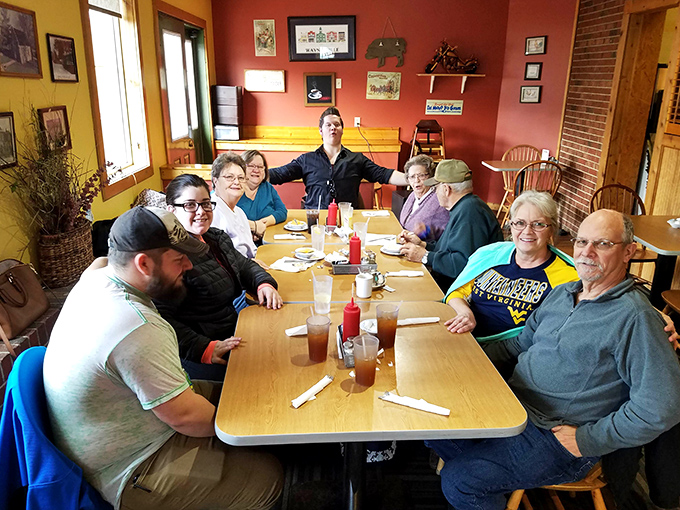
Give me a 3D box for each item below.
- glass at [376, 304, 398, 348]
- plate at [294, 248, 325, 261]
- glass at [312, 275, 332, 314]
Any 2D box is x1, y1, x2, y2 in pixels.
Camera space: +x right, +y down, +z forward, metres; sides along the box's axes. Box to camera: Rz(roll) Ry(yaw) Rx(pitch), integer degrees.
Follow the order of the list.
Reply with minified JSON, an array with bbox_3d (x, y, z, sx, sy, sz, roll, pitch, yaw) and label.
[{"bbox_3d":[0.177,0.273,1.927,0.085,0.155,0.085,0,19,-3],"label":"glass"},{"bbox_3d":[-0.171,-0.002,2.924,0.180,0.026,0.180,0,19,-3],"label":"plate"},{"bbox_3d":[-0.069,0.169,2.139,0.081,0.148,0.081,-1,18,-4],"label":"glass"}]

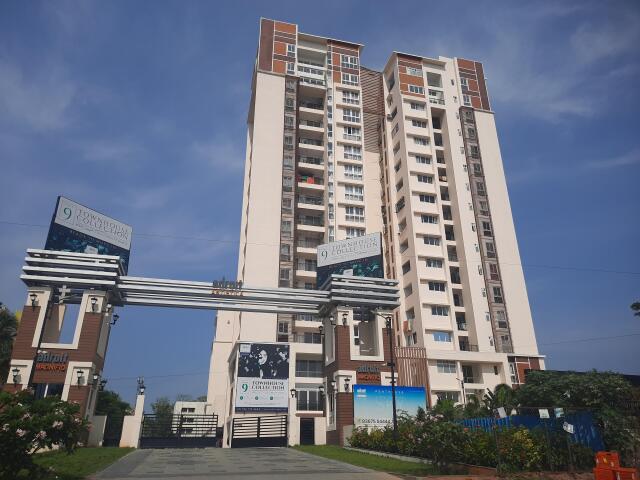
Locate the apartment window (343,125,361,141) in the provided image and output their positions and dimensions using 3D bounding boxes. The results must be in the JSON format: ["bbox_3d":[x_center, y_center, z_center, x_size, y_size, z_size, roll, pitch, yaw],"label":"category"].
[{"bbox_3d":[4.294,-14.138,61.511,2.400,2.029,0.150,6,-24,-13],"label":"apartment window"}]

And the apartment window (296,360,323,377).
[{"bbox_3d":[-1.045,13.629,48.795,2.980,1.760,0.200,6,-25,-13],"label":"apartment window"}]

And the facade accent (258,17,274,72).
[{"bbox_3d":[-7.254,-26.759,63.353,1.840,9.340,0.150,6,-25,-13],"label":"facade accent"}]

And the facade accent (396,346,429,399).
[{"bbox_3d":[9.498,14.073,48.062,3.990,5.770,0.500,6,-24,-13],"label":"facade accent"}]

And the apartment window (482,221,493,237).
[{"bbox_3d":[22.104,-1.431,60.948,1.149,2.122,0.150,6,-24,-13],"label":"apartment window"}]

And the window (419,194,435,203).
[{"bbox_3d":[14.163,-5.359,61.070,2.263,1.246,0.200,6,-24,-14],"label":"window"}]

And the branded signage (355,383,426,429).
[{"bbox_3d":[4.904,11.723,32.421,5.453,2.783,0.200,6,-24,-14],"label":"branded signage"}]

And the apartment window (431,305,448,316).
[{"bbox_3d":[14.261,8.479,55.052,2.225,1.274,0.200,6,-24,-14],"label":"apartment window"}]

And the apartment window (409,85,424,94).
[{"bbox_3d":[14.100,-21.796,67.219,2.520,1.480,0.200,6,-25,-13],"label":"apartment window"}]

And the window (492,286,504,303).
[{"bbox_3d":[22.247,6.893,57.758,1.446,2.098,0.200,6,-24,-14],"label":"window"}]

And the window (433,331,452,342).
[{"bbox_3d":[14.100,11.165,53.008,2.270,1.090,0.200,6,-25,-13],"label":"window"}]

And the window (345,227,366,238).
[{"bbox_3d":[4.321,-0.483,56.181,2.499,2.068,0.200,6,-24,-13],"label":"window"}]

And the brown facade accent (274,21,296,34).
[{"bbox_3d":[-4.836,-30.074,65.517,3.050,1.870,0.150,6,-25,-13],"label":"brown facade accent"}]

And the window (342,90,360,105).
[{"bbox_3d":[4.346,-19.835,64.642,2.434,2.391,0.200,6,-24,-13],"label":"window"}]

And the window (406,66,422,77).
[{"bbox_3d":[14.098,-24.951,68.640,2.509,1.468,0.150,6,-24,-13],"label":"window"}]

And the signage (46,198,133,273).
[{"bbox_3d":[-17.504,-0.035,35.483,0.300,4.450,6.400,-13,-27,28],"label":"signage"}]

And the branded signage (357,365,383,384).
[{"bbox_3d":[3.666,9.963,34.563,1.927,1.163,0.150,6,-24,-13],"label":"branded signage"}]

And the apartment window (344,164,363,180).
[{"bbox_3d":[4.299,-8.579,59.104,2.362,1.948,0.150,6,-24,-13],"label":"apartment window"}]

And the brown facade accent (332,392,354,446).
[{"bbox_3d":[1.671,12.588,32.488,1.385,3.513,0.600,6,-24,-13],"label":"brown facade accent"}]

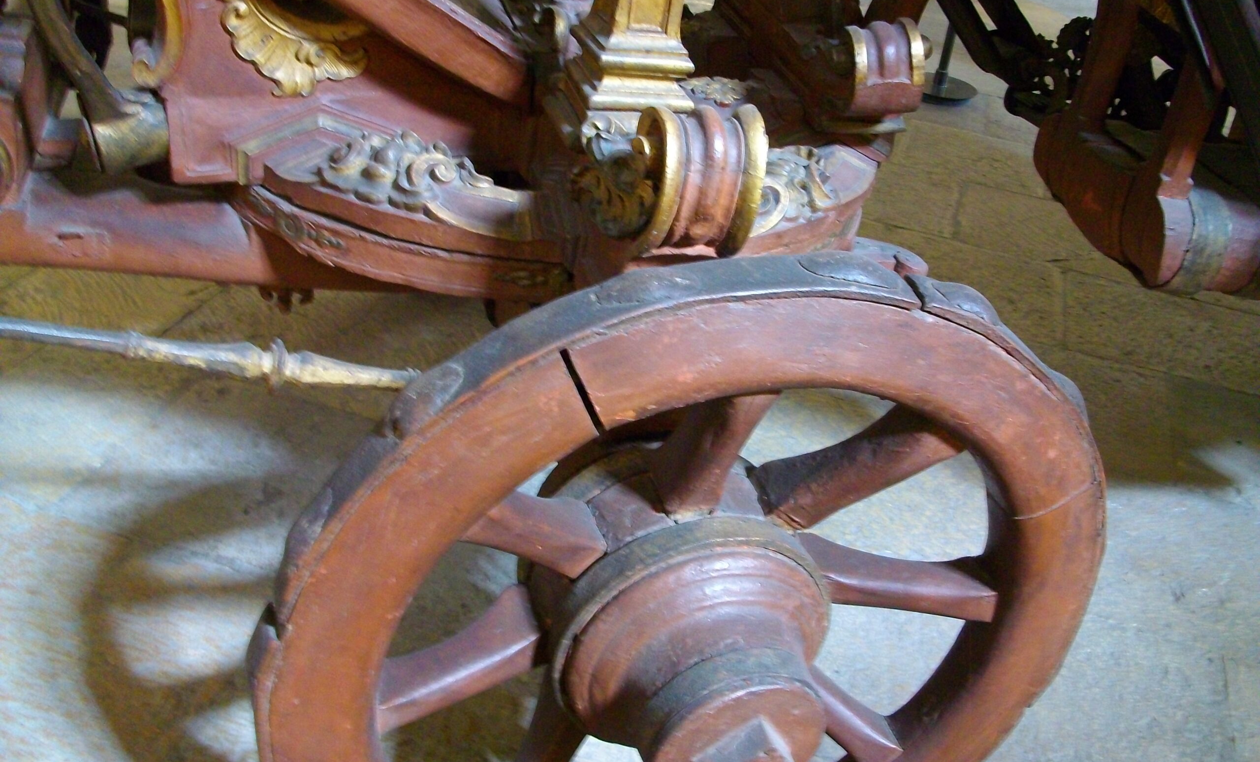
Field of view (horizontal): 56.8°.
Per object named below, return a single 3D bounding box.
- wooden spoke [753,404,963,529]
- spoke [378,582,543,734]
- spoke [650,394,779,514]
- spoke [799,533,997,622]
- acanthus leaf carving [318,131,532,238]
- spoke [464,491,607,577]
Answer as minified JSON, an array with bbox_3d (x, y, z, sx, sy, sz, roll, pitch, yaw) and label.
[{"bbox_3d":[0.259,0.101,1.334,0.047,0.227,0.061,35,35,-34],"label":"wooden spoke"},{"bbox_3d":[-0.194,0.322,1.327,0.227,0.047,0.061,-18,39,-30],"label":"spoke"},{"bbox_3d":[0.094,0.062,1.250,0.047,0.227,0.061,-5,53,-16],"label":"spoke"},{"bbox_3d":[0.338,0.257,1.468,0.227,0.047,0.061,3,34,1],"label":"spoke"},{"bbox_3d":[-0.265,-0.261,1.508,0.333,0.064,0.162,17,36,20],"label":"acanthus leaf carving"},{"bbox_3d":[-0.102,0.149,1.240,0.047,0.227,0.061,-42,54,11],"label":"spoke"}]

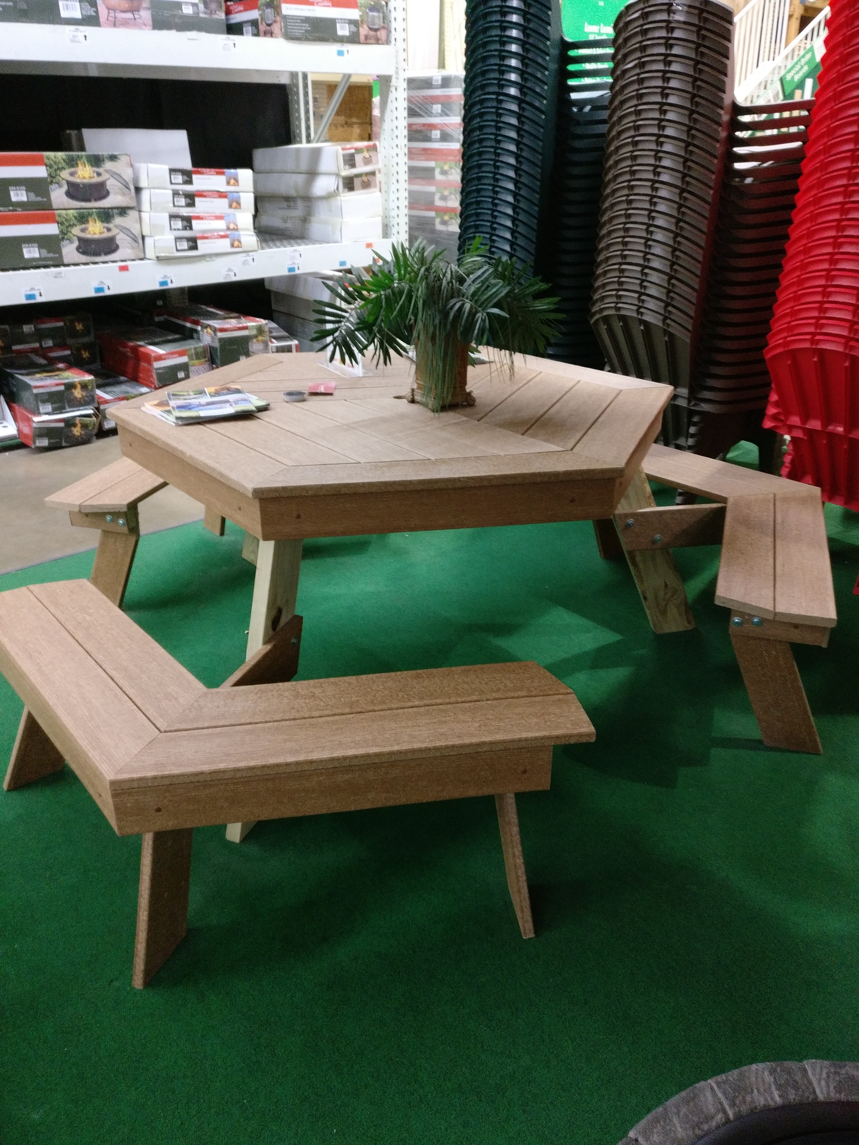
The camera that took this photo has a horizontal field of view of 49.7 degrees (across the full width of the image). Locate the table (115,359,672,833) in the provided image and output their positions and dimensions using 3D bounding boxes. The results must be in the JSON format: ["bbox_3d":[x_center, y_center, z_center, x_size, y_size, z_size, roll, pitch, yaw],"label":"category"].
[{"bbox_3d":[-0.027,-0.131,2.825,1.710,0.804,1.530,-4,25,-8],"label":"table"}]

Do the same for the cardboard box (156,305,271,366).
[{"bbox_3d":[-1.417,-1.550,6.013,0.344,0.229,0.861,-19,31,-35],"label":"cardboard box"}]

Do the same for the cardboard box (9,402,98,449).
[{"bbox_3d":[-2.122,-0.883,5.126,0.301,0.163,0.800,-16,29,-30],"label":"cardboard box"}]

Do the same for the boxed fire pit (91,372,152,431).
[{"bbox_3d":[-1.917,-1.028,5.438,0.329,0.162,0.820,-19,30,-34],"label":"boxed fire pit"}]

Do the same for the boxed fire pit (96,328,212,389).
[{"bbox_3d":[-1.726,-1.359,5.813,0.360,0.201,0.829,-19,30,-34],"label":"boxed fire pit"}]

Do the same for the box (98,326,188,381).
[{"bbox_3d":[-1.671,-1.312,5.601,0.340,0.192,0.854,-18,30,-33],"label":"box"}]

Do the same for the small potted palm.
[{"bbox_3d":[0.025,-0.679,2.523,0.670,0.440,0.580,0,25,0],"label":"small potted palm"}]

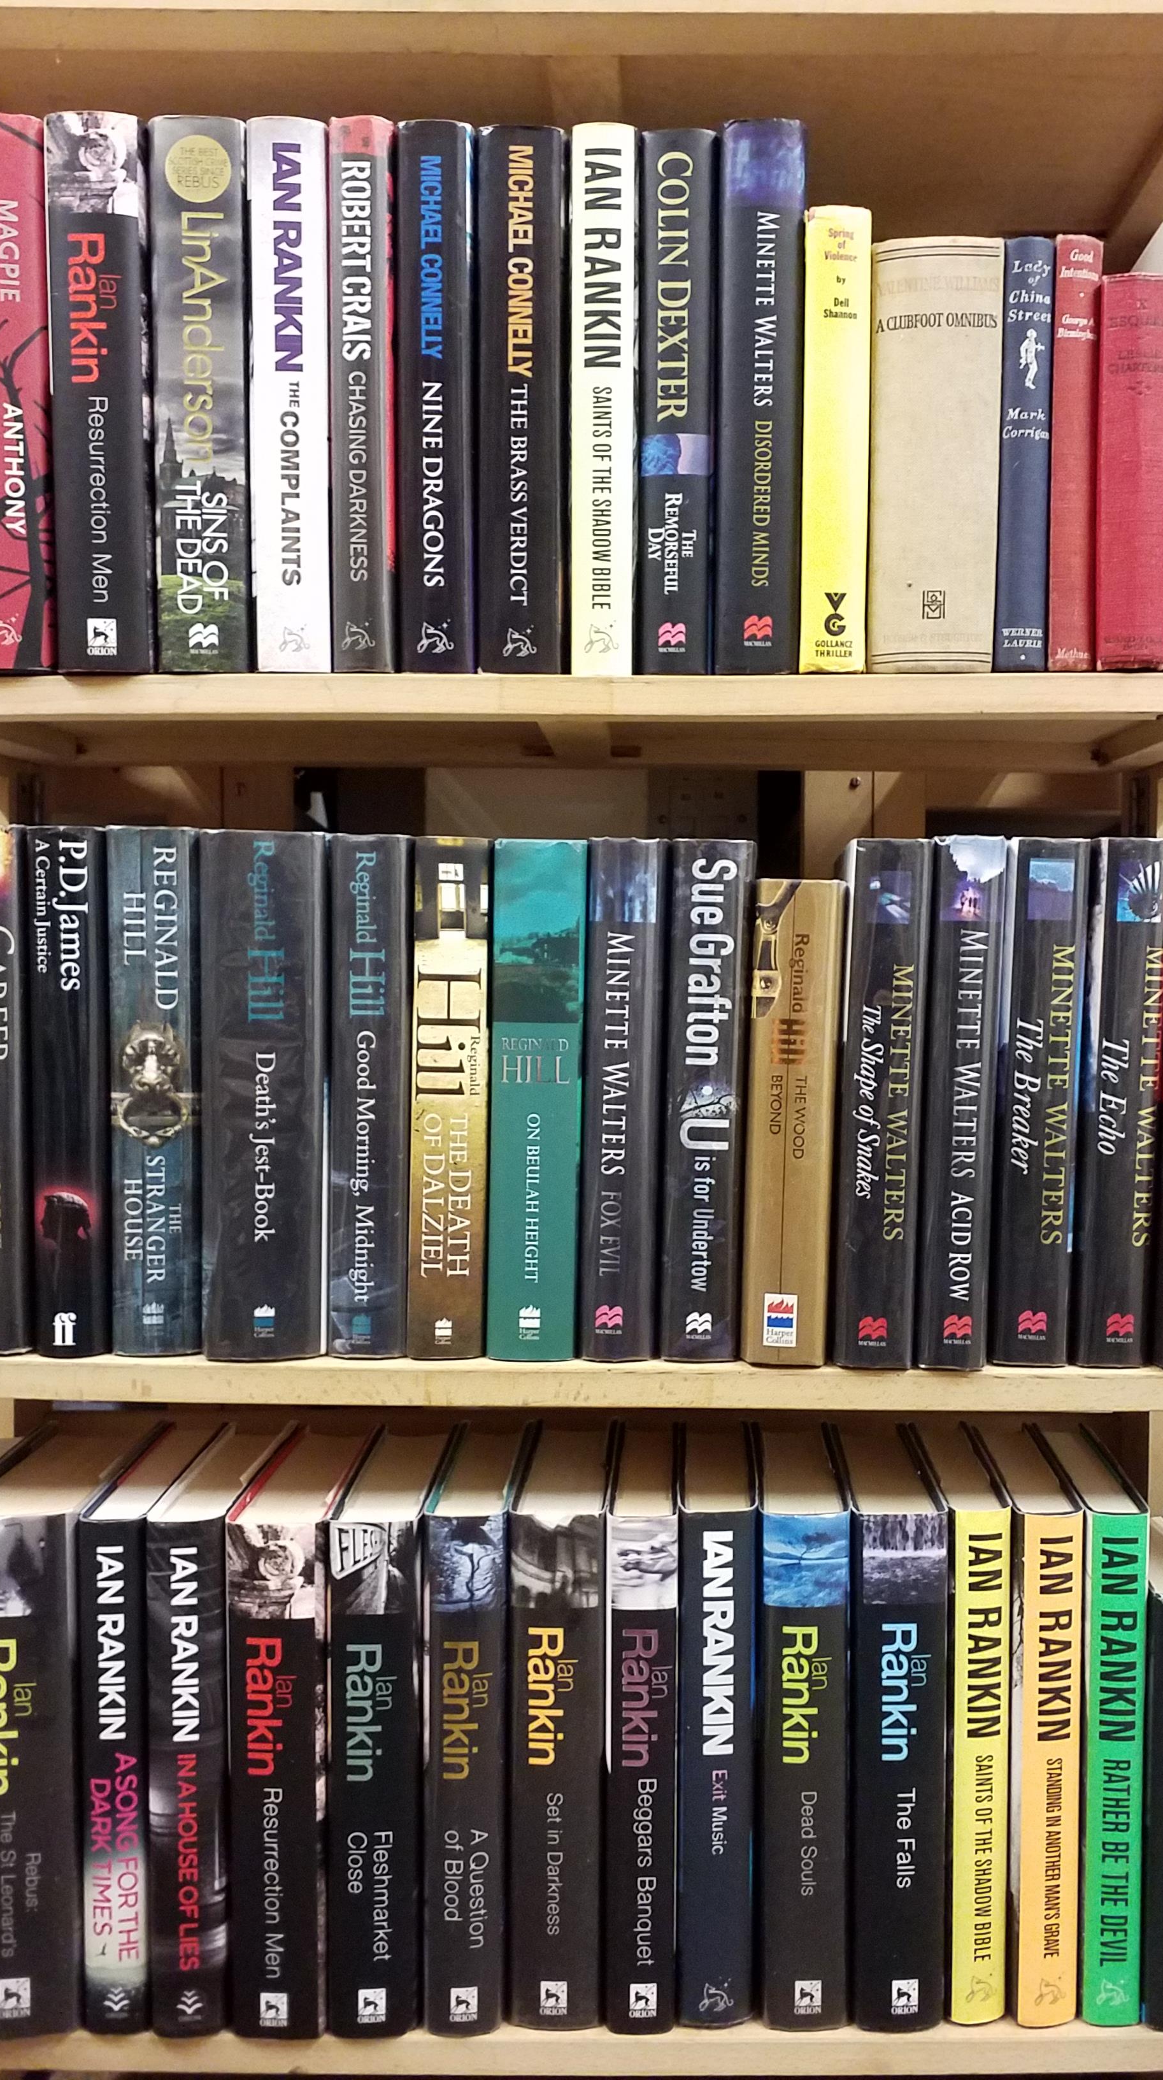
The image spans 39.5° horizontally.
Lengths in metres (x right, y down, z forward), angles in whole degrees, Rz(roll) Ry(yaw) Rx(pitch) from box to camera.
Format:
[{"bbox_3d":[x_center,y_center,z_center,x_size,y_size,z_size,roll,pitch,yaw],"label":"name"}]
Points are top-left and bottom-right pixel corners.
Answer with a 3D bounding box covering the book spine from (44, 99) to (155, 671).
[{"bbox_3d":[-0.208,-0.283,0.785,0.042,0.240,0.158,-1,2,1],"label":"book spine"}]

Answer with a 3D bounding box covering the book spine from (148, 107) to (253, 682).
[{"bbox_3d":[-0.166,-0.288,0.794,0.042,0.240,0.156,0,3,2],"label":"book spine"}]

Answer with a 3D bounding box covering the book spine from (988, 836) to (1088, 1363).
[{"bbox_3d":[0.210,0.026,0.810,0.036,0.238,0.158,2,2,2],"label":"book spine"}]

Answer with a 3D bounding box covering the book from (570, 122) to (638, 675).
[{"bbox_3d":[0.011,-0.282,0.787,0.028,0.239,0.158,0,2,1],"label":"book"}]

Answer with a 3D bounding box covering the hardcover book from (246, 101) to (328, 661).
[{"bbox_3d":[-0.126,-0.288,0.794,0.035,0.240,0.156,0,3,2],"label":"hardcover book"}]

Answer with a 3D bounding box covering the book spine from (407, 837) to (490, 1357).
[{"bbox_3d":[-0.057,0.023,0.813,0.036,0.237,0.156,1,4,1],"label":"book spine"}]

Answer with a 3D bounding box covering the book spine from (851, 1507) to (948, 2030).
[{"bbox_3d":[0.148,0.327,0.810,0.041,0.240,0.156,0,3,3],"label":"book spine"}]

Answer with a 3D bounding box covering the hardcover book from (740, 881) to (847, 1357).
[{"bbox_3d":[0.098,0.036,0.807,0.039,0.220,0.147,2,2,2],"label":"hardcover book"}]

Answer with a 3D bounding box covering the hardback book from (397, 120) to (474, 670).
[{"bbox_3d":[-0.061,-0.283,0.789,0.032,0.238,0.158,0,2,1],"label":"hardback book"}]

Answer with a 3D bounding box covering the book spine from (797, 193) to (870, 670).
[{"bbox_3d":[0.115,-0.269,0.786,0.029,0.203,0.134,0,3,2],"label":"book spine"}]

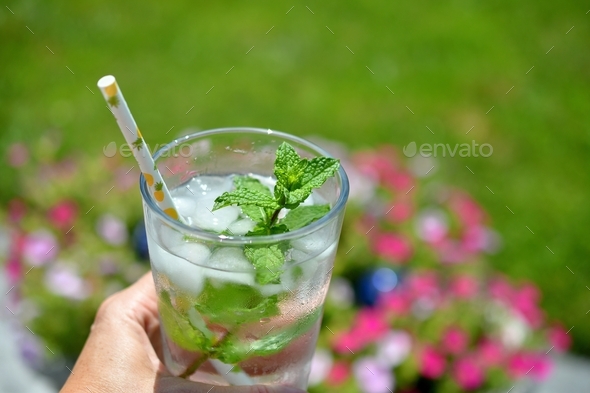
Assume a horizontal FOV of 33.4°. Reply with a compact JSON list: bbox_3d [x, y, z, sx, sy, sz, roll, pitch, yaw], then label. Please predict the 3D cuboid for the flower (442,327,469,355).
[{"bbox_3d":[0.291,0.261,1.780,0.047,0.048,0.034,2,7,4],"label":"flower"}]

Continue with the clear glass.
[{"bbox_3d":[-0.023,0.037,0.432,0.085,0.106,0.085,4,34,0],"label":"clear glass"}]

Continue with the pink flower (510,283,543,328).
[{"bbox_3d":[0.396,0.186,1.680,0.054,0.060,0.048,0,32,0],"label":"pink flower"}]

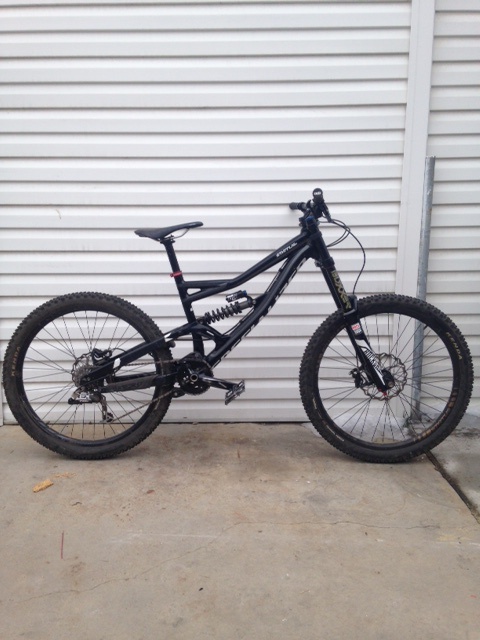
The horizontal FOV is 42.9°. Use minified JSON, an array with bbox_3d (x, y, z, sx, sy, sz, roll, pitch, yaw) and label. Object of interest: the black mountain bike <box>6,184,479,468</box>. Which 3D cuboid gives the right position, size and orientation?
[{"bbox_3d":[-0.017,0.047,2.396,1.876,1.068,0.755,0,10,3],"label":"black mountain bike"}]

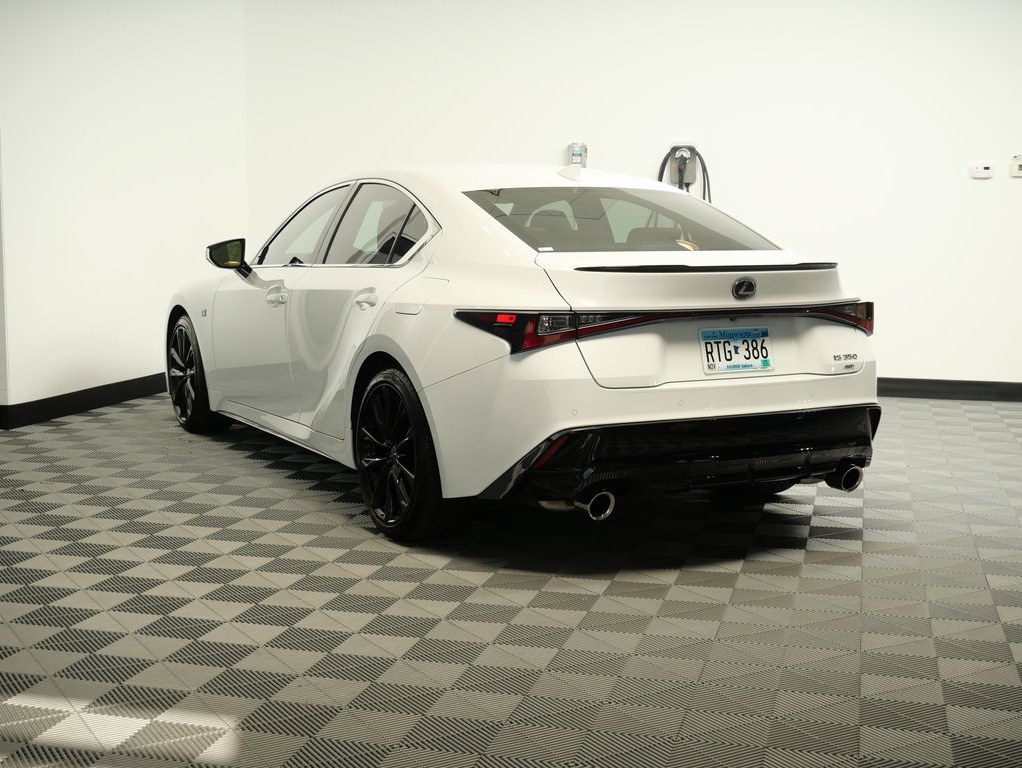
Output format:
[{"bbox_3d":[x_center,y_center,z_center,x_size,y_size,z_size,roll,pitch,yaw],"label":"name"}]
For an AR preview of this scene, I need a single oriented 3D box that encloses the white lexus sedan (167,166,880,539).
[{"bbox_3d":[-0.294,-0.327,6.543,1.900,1.440,4.710,-3,8,-28],"label":"white lexus sedan"}]

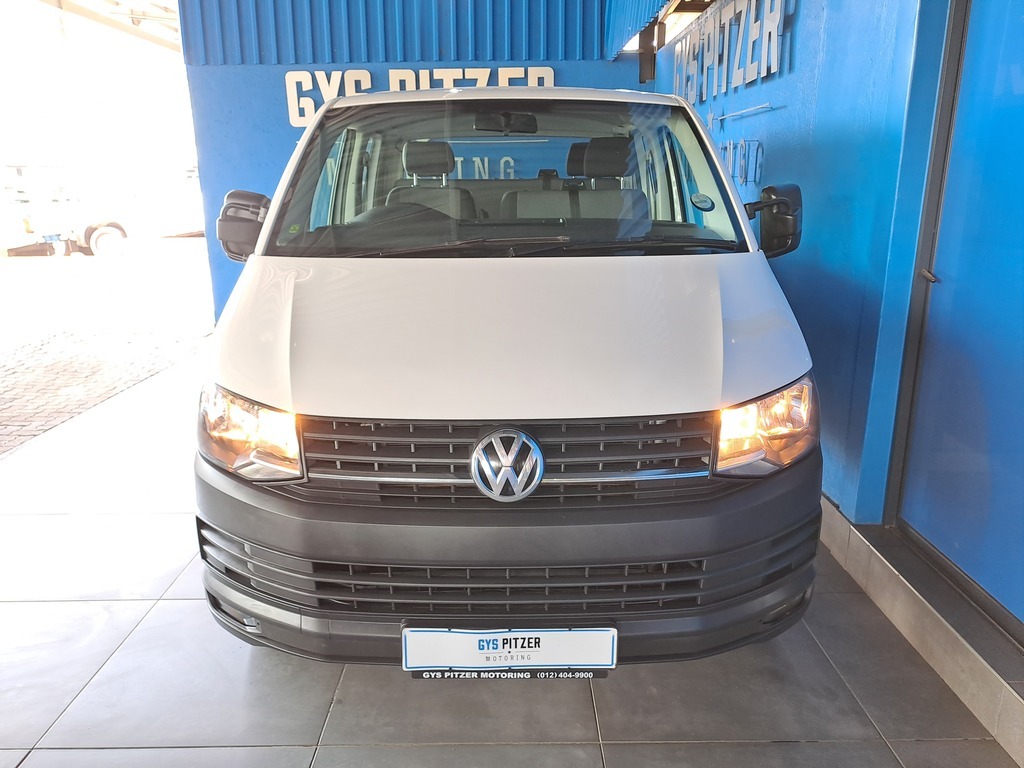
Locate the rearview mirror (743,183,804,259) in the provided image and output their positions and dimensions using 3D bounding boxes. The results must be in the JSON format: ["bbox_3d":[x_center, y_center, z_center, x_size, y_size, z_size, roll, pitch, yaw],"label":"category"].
[{"bbox_3d":[0.992,-0.634,2.869,0.240,0.280,0.150,0,15,0],"label":"rearview mirror"}]

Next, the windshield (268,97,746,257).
[{"bbox_3d":[-0.020,-0.742,2.671,1.650,0.800,0.130,0,-28,0],"label":"windshield"}]

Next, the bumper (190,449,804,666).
[{"bbox_3d":[-0.008,0.452,1.990,1.840,0.450,0.470,0,15,0],"label":"bumper"}]

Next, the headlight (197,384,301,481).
[{"bbox_3d":[-0.698,0.108,1.947,0.370,0.210,0.290,0,15,0],"label":"headlight"}]

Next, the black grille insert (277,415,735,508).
[{"bbox_3d":[-0.009,0.177,1.788,1.120,0.210,0.140,0,15,0],"label":"black grille insert"}]

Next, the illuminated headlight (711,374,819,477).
[{"bbox_3d":[0.682,0.098,1.953,0.370,0.210,0.290,0,15,0],"label":"illuminated headlight"}]

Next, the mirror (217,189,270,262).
[{"bbox_3d":[-1.028,-0.619,2.860,0.240,0.280,0.150,0,15,0],"label":"mirror"}]

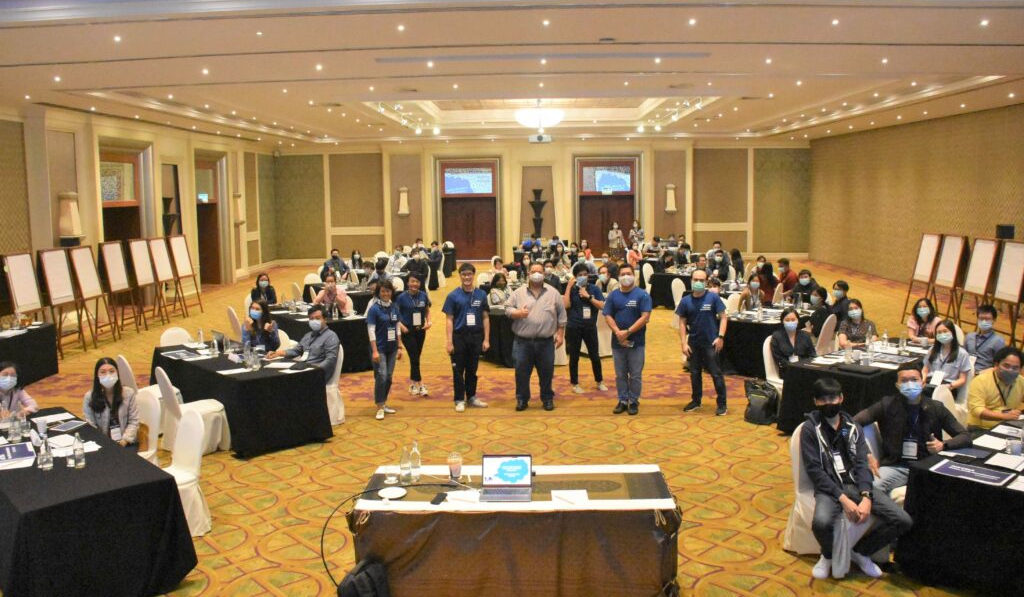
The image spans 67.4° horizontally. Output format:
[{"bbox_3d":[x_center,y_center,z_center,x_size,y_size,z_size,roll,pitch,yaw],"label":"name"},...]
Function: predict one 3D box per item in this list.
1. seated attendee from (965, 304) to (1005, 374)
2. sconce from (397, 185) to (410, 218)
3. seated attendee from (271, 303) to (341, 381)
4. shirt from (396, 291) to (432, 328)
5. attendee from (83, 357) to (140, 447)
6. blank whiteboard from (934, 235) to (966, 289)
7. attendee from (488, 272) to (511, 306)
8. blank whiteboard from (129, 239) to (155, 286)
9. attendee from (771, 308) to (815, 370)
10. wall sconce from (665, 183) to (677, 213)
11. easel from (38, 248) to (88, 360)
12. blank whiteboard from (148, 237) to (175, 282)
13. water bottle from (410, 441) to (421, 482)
[{"bbox_3d":[5.190,0.700,8.570,0.750,1.280,0.520,-8,10,-41],"label":"seated attendee"},{"bbox_3d":[-3.753,-3.276,26.225,0.420,0.950,0.240,0,8,2],"label":"sconce"},{"bbox_3d":[-2.255,0.752,8.483,0.580,1.260,0.780,5,10,33],"label":"seated attendee"},{"bbox_3d":[-1.261,0.135,9.834,0.430,0.500,0.250,-3,8,-12],"label":"shirt"},{"bbox_3d":[-3.265,1.107,6.189,0.550,1.220,0.750,1,8,10],"label":"attendee"},{"bbox_3d":[7.680,-0.630,13.450,0.050,0.910,0.660,9,8,2],"label":"blank whiteboard"},{"bbox_3d":[-0.130,0.218,12.663,0.520,1.240,0.750,-5,9,-27],"label":"attendee"},{"bbox_3d":[-6.930,-0.666,14.405,0.040,0.860,0.640,-8,8,3],"label":"blank whiteboard"},{"bbox_3d":[3.230,0.736,8.748,0.530,1.260,0.750,0,8,-3],"label":"attendee"},{"bbox_3d":[5.832,-3.672,28.262,0.450,1.080,0.220,0,8,2],"label":"wall sconce"},{"bbox_3d":[-7.540,0.072,12.584,0.620,1.740,0.680,0,8,4],"label":"easel"},{"bbox_3d":[-7.166,-0.785,15.710,0.050,0.890,0.660,-11,7,5],"label":"blank whiteboard"},{"bbox_3d":[-0.624,1.050,4.970,0.066,0.260,0.066,-1,8,0],"label":"water bottle"}]

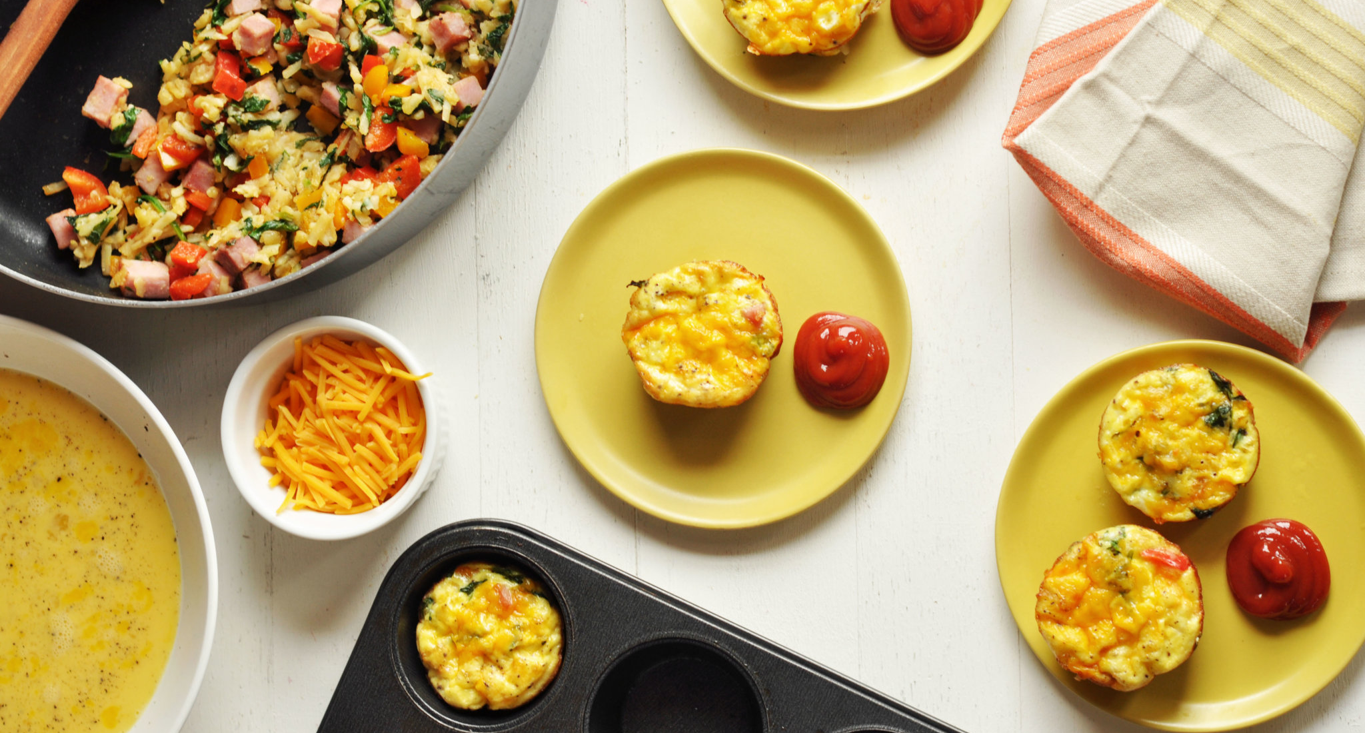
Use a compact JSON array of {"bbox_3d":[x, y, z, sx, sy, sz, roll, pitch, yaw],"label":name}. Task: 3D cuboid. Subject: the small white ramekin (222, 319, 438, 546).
[{"bbox_3d":[-0.137,0.025,1.143,0.088,0.042,0.088,0,87,8],"label":"small white ramekin"}]

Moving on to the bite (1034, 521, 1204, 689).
[{"bbox_3d":[0.169,0.093,1.097,0.062,0.033,0.062,0,87,8],"label":"bite"}]

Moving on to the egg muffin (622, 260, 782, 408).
[{"bbox_3d":[0.009,-0.013,1.123,0.060,0.033,0.058,0,87,8],"label":"egg muffin"}]

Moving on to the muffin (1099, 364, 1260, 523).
[{"bbox_3d":[0.192,0.030,1.097,0.060,0.033,0.060,0,87,8],"label":"muffin"}]

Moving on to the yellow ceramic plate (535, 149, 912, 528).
[{"bbox_3d":[0.017,-0.011,1.136,0.152,0.017,0.152,0,87,8],"label":"yellow ceramic plate"}]

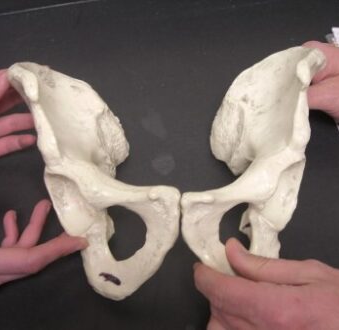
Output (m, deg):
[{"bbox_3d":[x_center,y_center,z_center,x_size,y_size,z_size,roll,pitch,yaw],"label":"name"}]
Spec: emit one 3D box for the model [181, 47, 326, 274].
[{"bbox_3d":[0.079,0.003,0.525,0.131,0.147,0.205,-6,82,7],"label":"model"}]

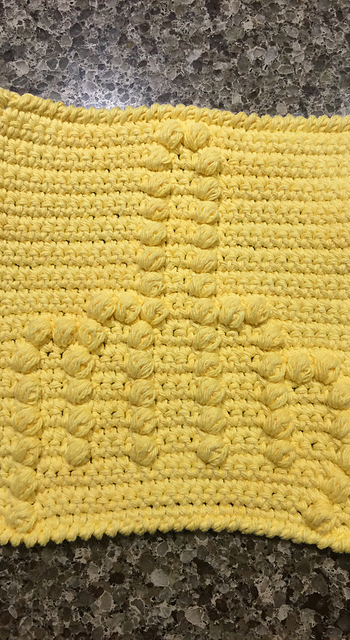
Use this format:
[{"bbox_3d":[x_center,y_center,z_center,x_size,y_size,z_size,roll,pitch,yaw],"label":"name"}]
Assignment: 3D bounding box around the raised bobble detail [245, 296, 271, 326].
[{"bbox_3d":[0.046,-0.005,0.296,0.014,0.010,0.016,0,78,0],"label":"raised bobble detail"}]

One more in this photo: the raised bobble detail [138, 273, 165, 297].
[{"bbox_3d":[-0.013,-0.019,0.290,0.015,0.009,0.013,0,81,0],"label":"raised bobble detail"}]

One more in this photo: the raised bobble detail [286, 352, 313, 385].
[{"bbox_3d":[0.069,0.027,0.296,0.016,0.009,0.017,0,81,0],"label":"raised bobble detail"}]

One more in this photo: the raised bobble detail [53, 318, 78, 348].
[{"bbox_3d":[-0.061,0.007,0.299,0.014,0.009,0.016,0,81,0],"label":"raised bobble detail"}]

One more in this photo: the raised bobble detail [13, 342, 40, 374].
[{"bbox_3d":[-0.082,0.021,0.297,0.016,0.009,0.016,0,81,0],"label":"raised bobble detail"}]

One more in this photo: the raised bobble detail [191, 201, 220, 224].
[{"bbox_3d":[0.018,-0.060,0.303,0.014,0.008,0.013,0,81,0],"label":"raised bobble detail"}]

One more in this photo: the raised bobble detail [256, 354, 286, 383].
[{"bbox_3d":[0.050,0.025,0.283,0.015,0.009,0.015,0,81,0],"label":"raised bobble detail"}]

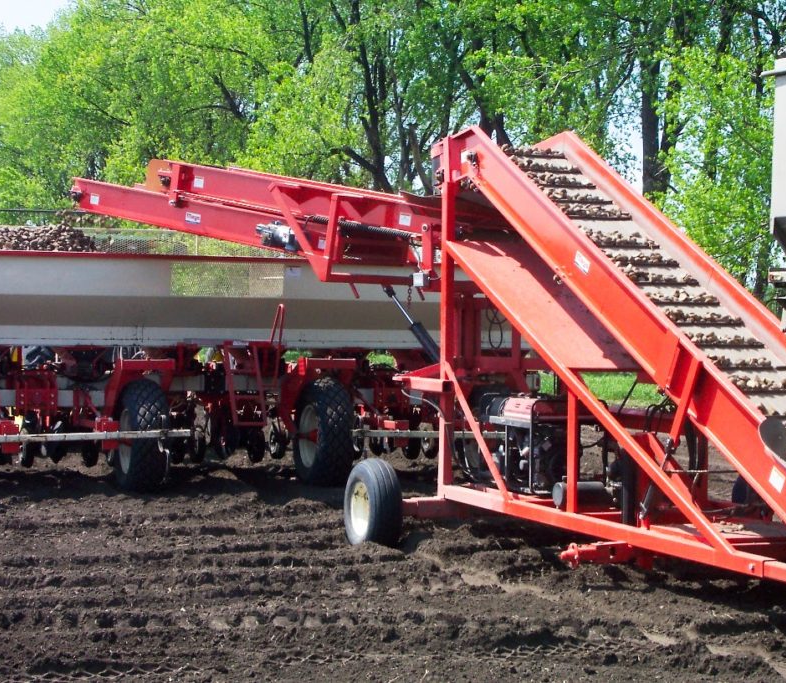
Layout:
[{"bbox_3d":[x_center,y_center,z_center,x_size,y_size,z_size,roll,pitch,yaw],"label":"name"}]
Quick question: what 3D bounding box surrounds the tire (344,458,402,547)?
[{"bbox_3d":[-0.163,1.288,13.400,0.235,0.770,0.770,0,2,-20],"label":"tire"}]

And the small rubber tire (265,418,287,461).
[{"bbox_3d":[-1.236,1.054,18.566,0.120,0.430,0.430,0,2,-21],"label":"small rubber tire"}]

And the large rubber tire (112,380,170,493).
[{"bbox_3d":[-2.526,0.980,17.314,0.350,1.200,1.200,0,2,-21],"label":"large rubber tire"}]

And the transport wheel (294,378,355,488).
[{"bbox_3d":[-0.727,0.992,18.010,0.350,1.200,1.200,0,2,-21],"label":"transport wheel"}]

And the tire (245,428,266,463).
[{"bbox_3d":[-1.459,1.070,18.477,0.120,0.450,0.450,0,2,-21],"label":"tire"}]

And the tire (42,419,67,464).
[{"bbox_3d":[-3.454,1.020,17.704,0.160,0.480,0.480,0,2,-21],"label":"tire"}]

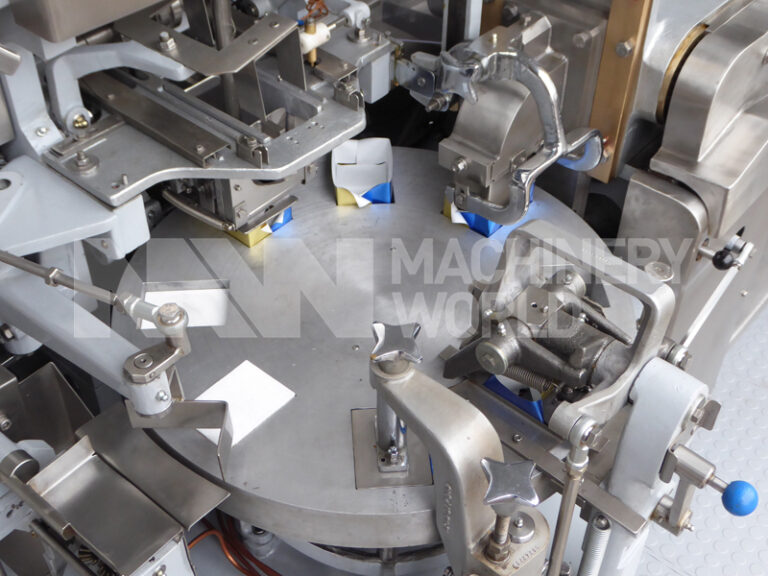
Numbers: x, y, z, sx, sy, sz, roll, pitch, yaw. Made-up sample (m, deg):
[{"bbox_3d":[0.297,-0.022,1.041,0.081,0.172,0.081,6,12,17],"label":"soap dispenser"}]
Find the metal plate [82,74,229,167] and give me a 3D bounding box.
[{"bbox_3d":[-0.259,-0.189,1.129,0.221,0.012,0.036,31,51,28],"label":"metal plate"}]

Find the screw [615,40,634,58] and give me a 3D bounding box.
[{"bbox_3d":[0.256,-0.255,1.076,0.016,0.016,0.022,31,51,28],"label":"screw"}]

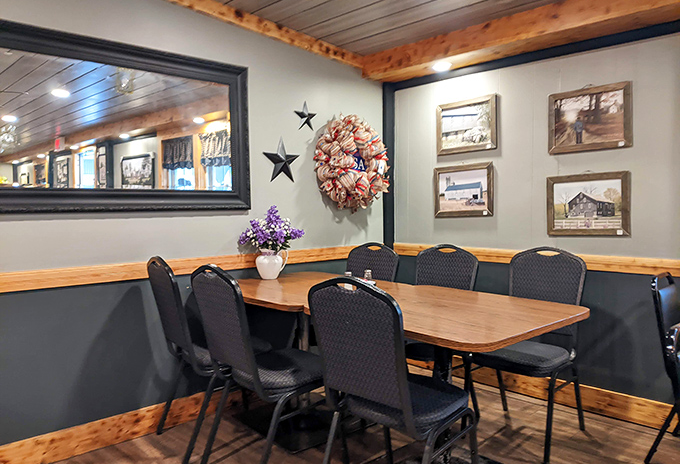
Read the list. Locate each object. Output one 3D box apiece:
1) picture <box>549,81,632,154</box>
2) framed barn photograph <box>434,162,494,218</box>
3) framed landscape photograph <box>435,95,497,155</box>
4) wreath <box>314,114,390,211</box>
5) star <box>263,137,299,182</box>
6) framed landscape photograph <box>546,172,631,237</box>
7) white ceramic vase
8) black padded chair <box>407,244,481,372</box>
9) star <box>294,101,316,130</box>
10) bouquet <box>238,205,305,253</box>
[{"bbox_3d":[1.409,-0.632,2.999,0.025,0.349,0.457,-3,3,-43],"label":"picture"},{"bbox_3d":[0.843,-0.278,3.629,0.025,0.349,0.460,-3,3,-43],"label":"framed barn photograph"},{"bbox_3d":[0.855,-0.708,3.593,0.025,0.347,0.460,-3,3,-43],"label":"framed landscape photograph"},{"bbox_3d":[0.087,-0.480,3.728,0.670,0.680,0.200,-3,3,-43],"label":"wreath"},{"bbox_3d":[-0.371,-0.465,3.408,0.293,0.283,0.040,-3,3,-43],"label":"star"},{"bbox_3d":[1.410,-0.150,3.024,0.025,0.349,0.457,-3,3,-43],"label":"framed landscape photograph"},{"bbox_3d":[-0.410,0.199,3.225,0.190,0.185,0.165,-1,3,0],"label":"white ceramic vase"},{"bbox_3d":[0.449,0.570,2.988,0.560,0.968,0.450,-3,3,-43],"label":"black padded chair"},{"bbox_3d":[-0.227,-0.775,3.540,0.193,0.188,0.030,-3,3,-43],"label":"star"},{"bbox_3d":[-0.405,-0.015,3.149,0.380,0.285,0.320,-3,3,-43],"label":"bouquet"}]

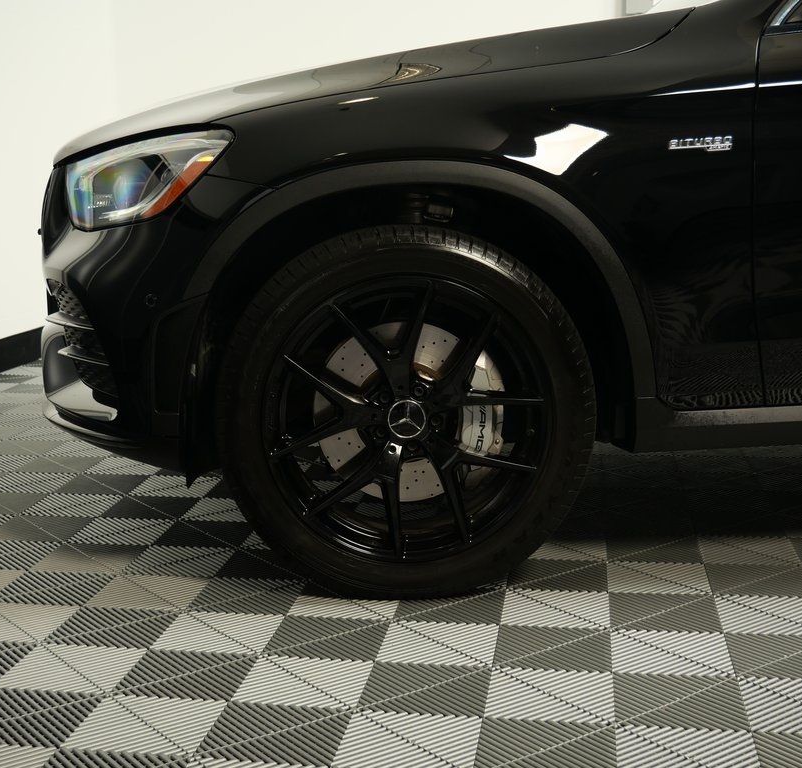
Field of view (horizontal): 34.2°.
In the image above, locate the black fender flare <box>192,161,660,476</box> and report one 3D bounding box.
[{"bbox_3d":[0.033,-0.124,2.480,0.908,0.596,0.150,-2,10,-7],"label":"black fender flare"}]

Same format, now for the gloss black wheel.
[{"bbox_3d":[0.009,0.052,2.585,0.731,0.723,0.262,-1,10,-6],"label":"gloss black wheel"}]

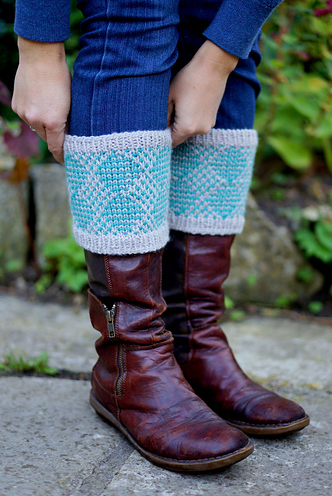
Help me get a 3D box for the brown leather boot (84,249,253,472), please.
[{"bbox_3d":[-0.006,0.107,1.233,0.112,0.250,0.272,-10,17,-35],"label":"brown leather boot"}]

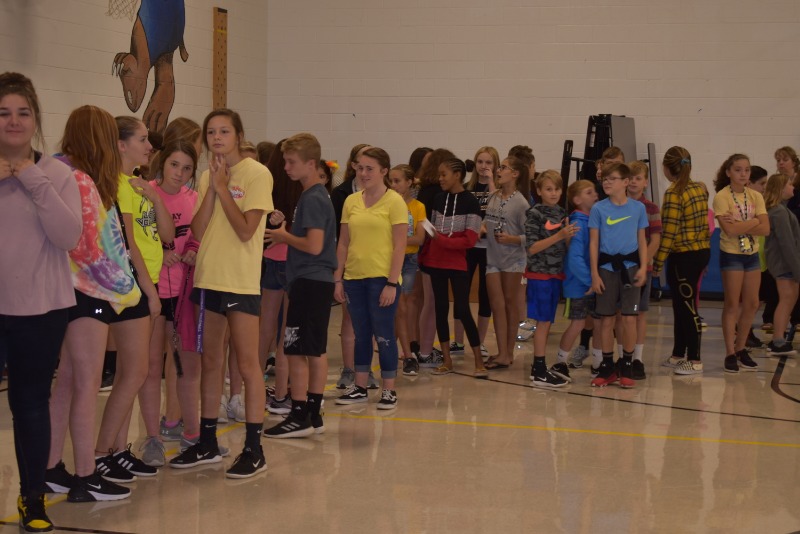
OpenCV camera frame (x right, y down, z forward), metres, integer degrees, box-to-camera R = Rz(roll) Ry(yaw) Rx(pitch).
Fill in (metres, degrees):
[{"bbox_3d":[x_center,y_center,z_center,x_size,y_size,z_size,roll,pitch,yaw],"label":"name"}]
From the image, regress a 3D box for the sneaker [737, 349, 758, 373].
[{"bbox_3d":[2.519,0.675,11.183,0.092,0.105,0.250,-1,4,-27],"label":"sneaker"}]

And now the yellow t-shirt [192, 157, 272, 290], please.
[{"bbox_3d":[-0.764,-0.187,7.084,0.400,0.630,0.280,3,4,27],"label":"yellow t-shirt"}]

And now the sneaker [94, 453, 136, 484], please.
[{"bbox_3d":[-1.304,0.899,6.948,0.262,0.102,0.095,3,4,28],"label":"sneaker"}]

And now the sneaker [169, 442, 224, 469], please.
[{"bbox_3d":[-0.968,0.879,7.282,0.275,0.108,0.100,-2,5,-37],"label":"sneaker"}]

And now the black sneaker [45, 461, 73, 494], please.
[{"bbox_3d":[-1.472,0.907,6.640,0.270,0.120,0.100,1,4,0],"label":"black sneaker"}]

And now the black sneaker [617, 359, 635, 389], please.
[{"bbox_3d":[1.501,0.711,10.089,0.100,0.140,0.258,2,4,9],"label":"black sneaker"}]

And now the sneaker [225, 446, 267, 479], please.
[{"bbox_3d":[-0.701,0.888,7.004,0.100,0.115,0.265,3,4,31],"label":"sneaker"}]

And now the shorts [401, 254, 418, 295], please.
[{"bbox_3d":[0.004,0.026,10.739,0.280,0.300,0.205,3,4,25],"label":"shorts"}]

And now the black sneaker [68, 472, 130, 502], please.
[{"bbox_3d":[-1.257,0.920,6.420,0.265,0.110,0.100,0,4,-8],"label":"black sneaker"}]

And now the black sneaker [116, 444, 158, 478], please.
[{"bbox_3d":[-1.209,0.881,6.982,0.260,0.115,0.100,3,4,27],"label":"black sneaker"}]

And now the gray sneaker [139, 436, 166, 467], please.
[{"bbox_3d":[-1.163,0.864,7.240,0.098,0.110,0.258,0,4,-17],"label":"gray sneaker"}]

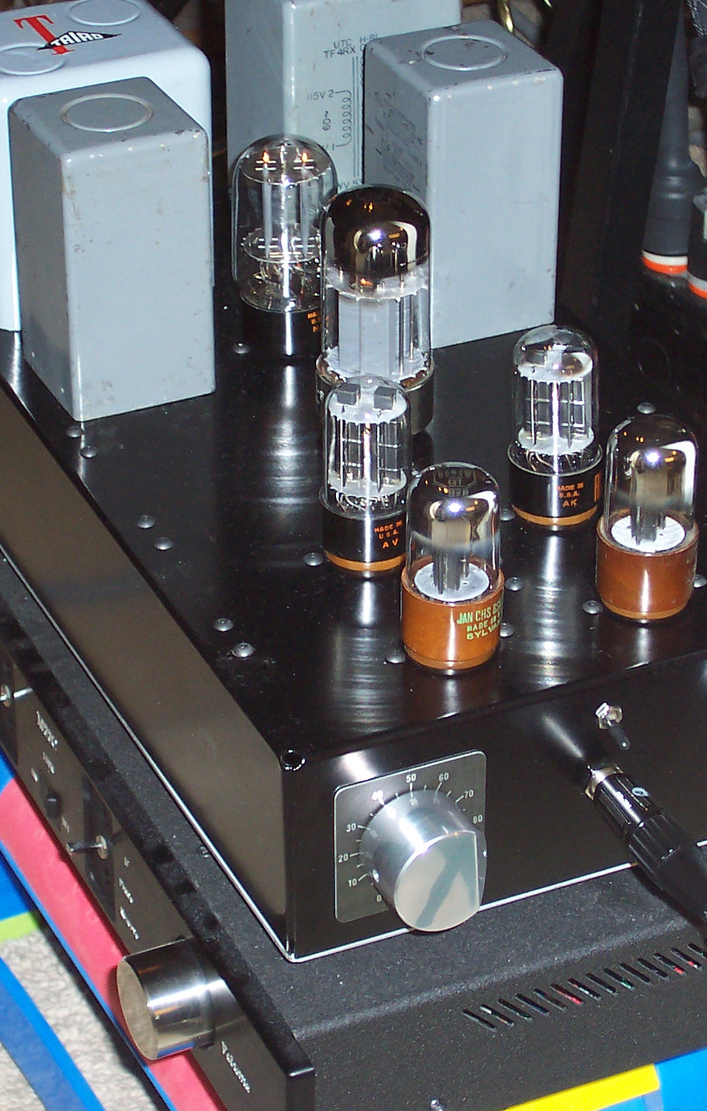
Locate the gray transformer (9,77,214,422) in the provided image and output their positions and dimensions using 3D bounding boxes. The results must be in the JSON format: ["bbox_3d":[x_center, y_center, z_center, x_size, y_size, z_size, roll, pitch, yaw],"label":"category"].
[{"bbox_3d":[-0.088,-0.113,1.111,0.055,0.105,0.055,-14,34,-22],"label":"gray transformer"}]

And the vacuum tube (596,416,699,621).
[{"bbox_3d":[0.096,-0.015,0.985,0.033,0.065,0.033,0,31,0],"label":"vacuum tube"}]

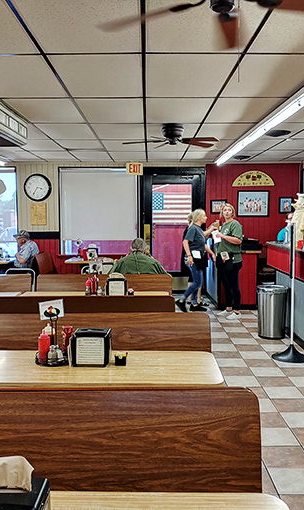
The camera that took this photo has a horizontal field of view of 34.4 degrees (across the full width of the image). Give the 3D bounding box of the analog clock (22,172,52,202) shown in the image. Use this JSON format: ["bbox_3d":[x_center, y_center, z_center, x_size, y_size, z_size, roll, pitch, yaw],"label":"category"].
[{"bbox_3d":[-2.135,-1.260,9.206,0.515,0.515,0.051,0,5,0],"label":"analog clock"}]

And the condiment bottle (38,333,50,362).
[{"bbox_3d":[-0.583,0.496,2.682,0.065,0.171,0.065,0,5,0],"label":"condiment bottle"}]

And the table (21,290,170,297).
[{"bbox_3d":[-0.557,0.768,4.603,1.460,0.755,0.580,0,5,0],"label":"table"}]

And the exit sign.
[{"bbox_3d":[-0.316,-1.606,9.181,0.308,0.219,0.061,0,5,0],"label":"exit sign"}]

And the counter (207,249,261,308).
[{"bbox_3d":[1.439,0.342,8.712,0.694,1.030,1.326,0,5,0],"label":"counter"}]

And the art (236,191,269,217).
[{"bbox_3d":[1.900,-0.954,9.172,0.600,0.500,0.030,0,5,0],"label":"art"}]

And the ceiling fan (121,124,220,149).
[{"bbox_3d":[0.220,-1.294,5.328,1.080,0.250,1.080,0,5,0],"label":"ceiling fan"}]

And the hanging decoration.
[{"bbox_3d":[1.913,-1.433,9.221,0.806,0.306,0.031,0,5,0],"label":"hanging decoration"}]

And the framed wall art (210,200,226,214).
[{"bbox_3d":[1.267,-0.898,9.261,0.316,0.262,0.031,0,5,0],"label":"framed wall art"}]

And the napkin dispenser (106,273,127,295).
[{"bbox_3d":[-0.332,0.288,4.672,0.195,0.180,0.160,0,5,0],"label":"napkin dispenser"}]

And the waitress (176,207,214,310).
[{"bbox_3d":[0.699,0.099,7.850,0.530,1.663,0.459,1,5,17],"label":"waitress"}]

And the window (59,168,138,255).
[{"bbox_3d":[-1.010,-0.837,9.212,1.500,1.630,0.080,0,5,0],"label":"window"}]

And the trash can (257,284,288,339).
[{"bbox_3d":[1.558,0.731,6.359,0.377,0.643,0.377,0,5,0],"label":"trash can"}]

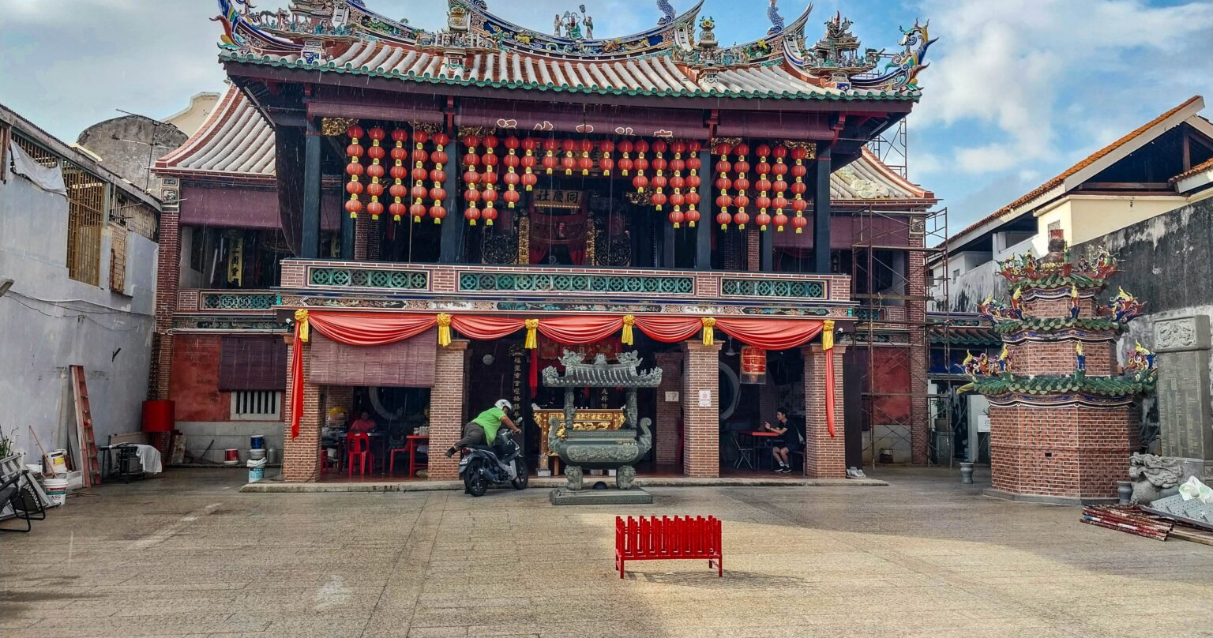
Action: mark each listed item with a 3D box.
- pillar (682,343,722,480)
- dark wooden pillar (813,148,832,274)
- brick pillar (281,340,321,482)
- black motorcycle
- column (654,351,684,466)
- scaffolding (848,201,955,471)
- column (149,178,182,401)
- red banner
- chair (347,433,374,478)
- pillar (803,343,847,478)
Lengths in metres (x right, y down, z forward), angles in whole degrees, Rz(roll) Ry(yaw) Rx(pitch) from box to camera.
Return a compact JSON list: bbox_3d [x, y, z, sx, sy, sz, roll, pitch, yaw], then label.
[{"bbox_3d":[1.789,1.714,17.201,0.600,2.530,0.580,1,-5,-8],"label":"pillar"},{"bbox_3d":[4.349,-1.998,18.249,0.260,2.911,0.260,1,-5,-8],"label":"dark wooden pillar"},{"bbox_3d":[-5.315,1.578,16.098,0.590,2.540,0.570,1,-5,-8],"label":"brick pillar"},{"bbox_3d":[-1.836,2.350,15.219,0.700,1.100,1.900,-2,-5,29],"label":"black motorcycle"},{"bbox_3d":[1.430,2.067,21.053,0.530,2.540,0.530,1,-5,-8],"label":"column"},{"bbox_3d":[6.924,0.422,21.343,2.000,6.080,1.020,1,-5,-8],"label":"scaffolding"},{"bbox_3d":[-9.726,-0.015,20.199,0.390,6.258,0.390,1,-5,-8],"label":"column"},{"bbox_3d":[-0.547,1.038,16.314,9.750,2.240,0.320,1,-5,-8],"label":"red banner"},{"bbox_3d":[-4.483,2.482,16.593,0.460,0.830,0.500,1,-5,-2],"label":"chair"},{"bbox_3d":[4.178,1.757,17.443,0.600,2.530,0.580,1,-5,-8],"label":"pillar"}]

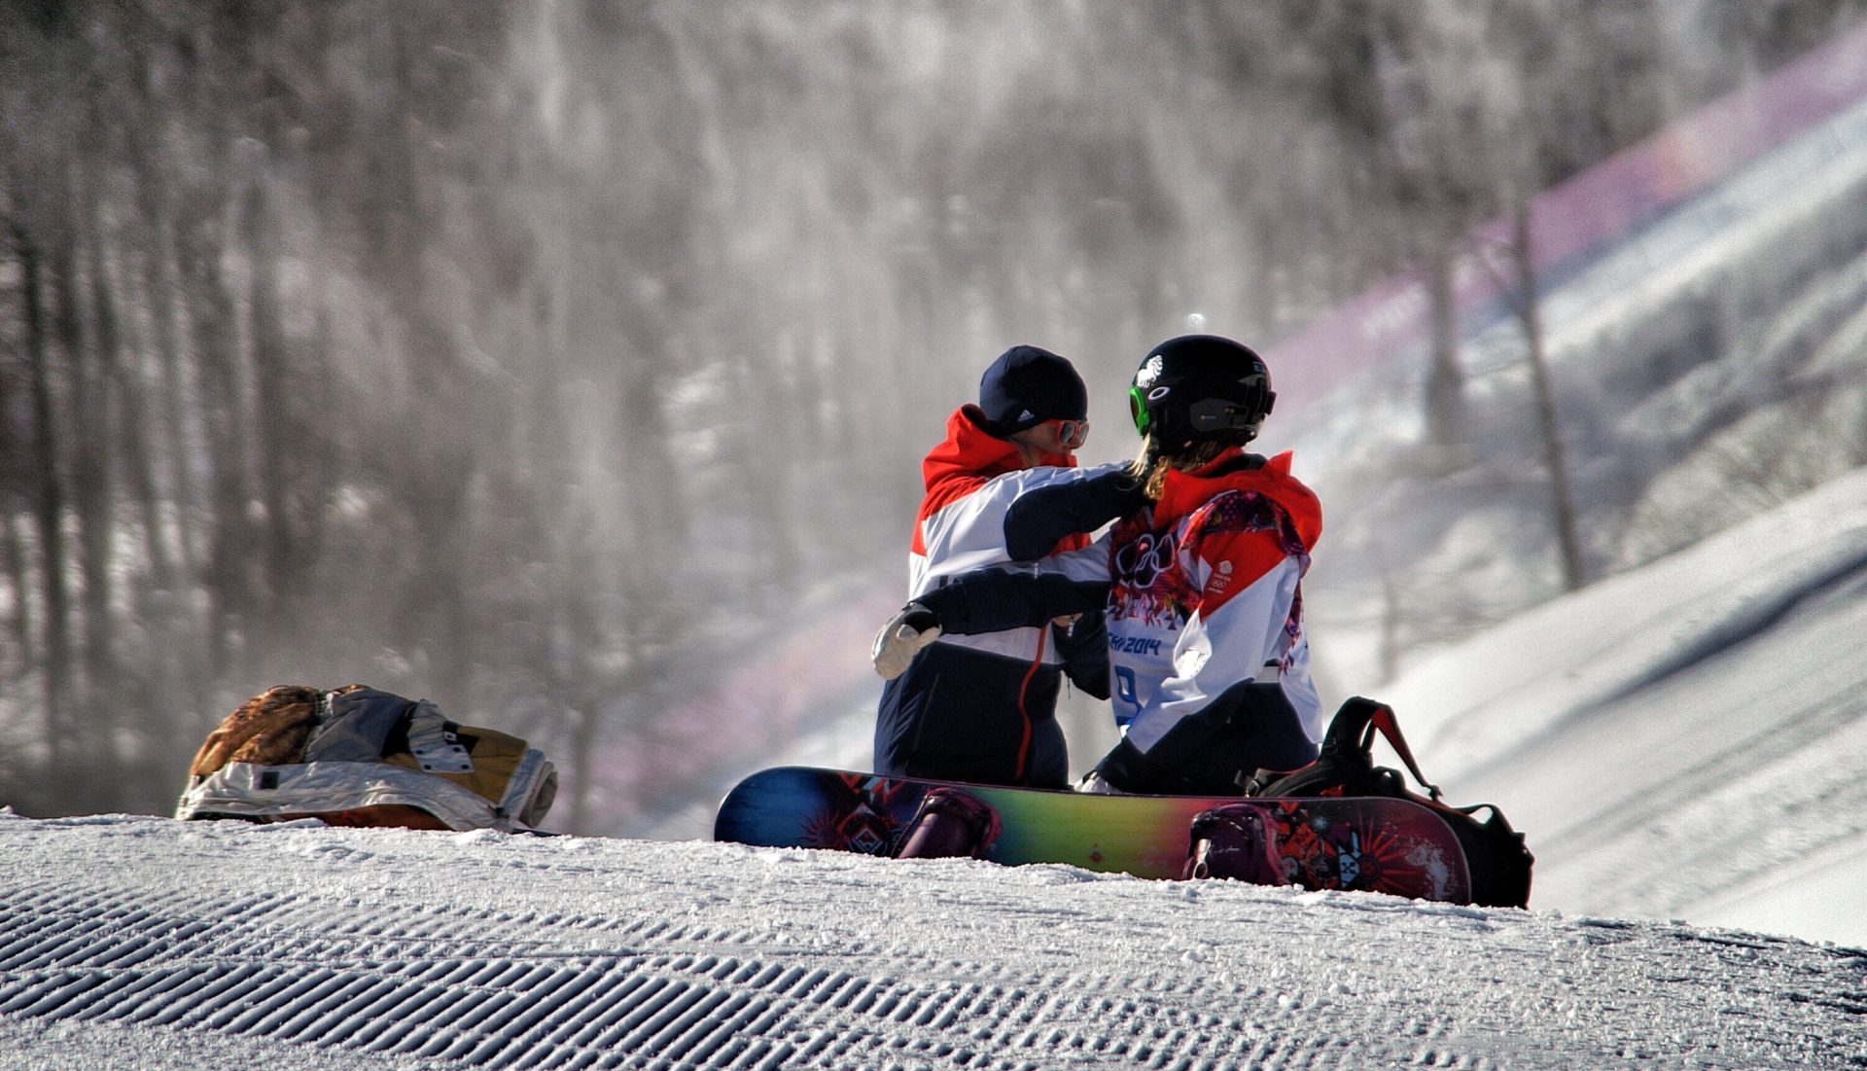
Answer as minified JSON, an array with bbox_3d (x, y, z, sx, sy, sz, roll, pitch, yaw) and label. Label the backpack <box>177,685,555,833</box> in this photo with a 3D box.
[{"bbox_3d":[-1.082,0.432,29.700,0.720,0.300,0.450,2,0,0],"label":"backpack"}]

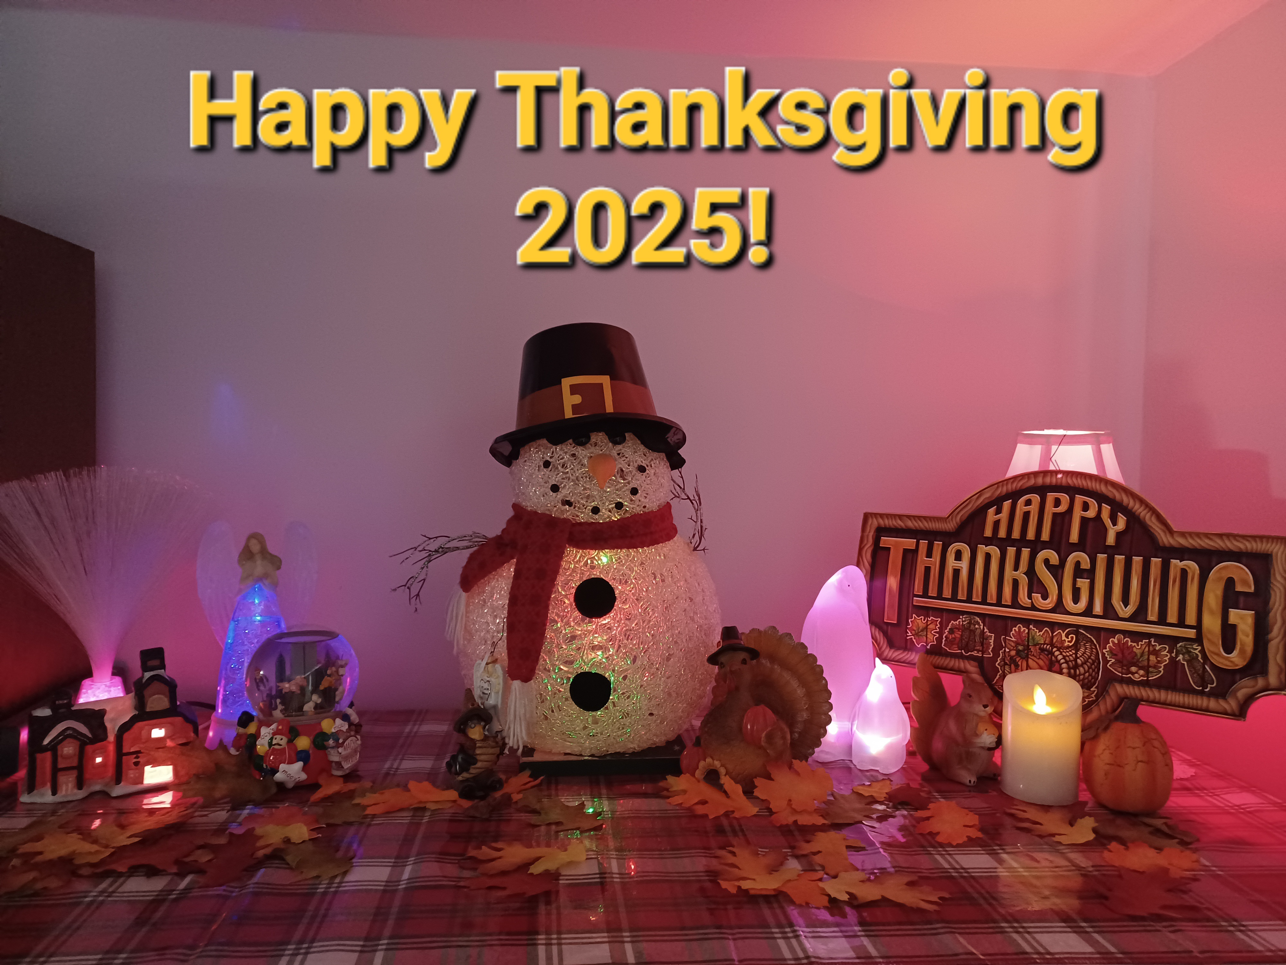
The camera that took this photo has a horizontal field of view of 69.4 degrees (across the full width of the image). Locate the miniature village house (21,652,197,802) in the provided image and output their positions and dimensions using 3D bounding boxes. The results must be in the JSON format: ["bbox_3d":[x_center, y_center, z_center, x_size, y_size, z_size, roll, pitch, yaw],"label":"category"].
[{"bbox_3d":[-0.583,0.255,1.032,0.162,0.142,0.108,0,3,-27],"label":"miniature village house"}]

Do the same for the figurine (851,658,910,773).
[{"bbox_3d":[0.280,0.271,1.090,0.066,0.126,0.060,2,2,33],"label":"figurine"}]

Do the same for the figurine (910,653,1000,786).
[{"bbox_3d":[0.373,0.271,1.086,0.105,0.135,0.070,3,3,42],"label":"figurine"}]

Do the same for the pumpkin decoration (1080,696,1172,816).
[{"bbox_3d":[0.509,0.284,0.978,0.088,0.113,0.086,2,2,27],"label":"pumpkin decoration"}]

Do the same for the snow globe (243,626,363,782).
[{"bbox_3d":[-0.384,0.247,1.052,0.128,0.159,0.126,0,2,-12],"label":"snow globe"}]

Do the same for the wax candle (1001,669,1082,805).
[{"bbox_3d":[0.441,0.281,1.028,0.080,0.122,0.080,1,2,0],"label":"wax candle"}]

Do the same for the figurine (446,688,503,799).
[{"bbox_3d":[-0.179,0.277,0.996,0.062,0.109,0.060,0,2,-28],"label":"figurine"}]

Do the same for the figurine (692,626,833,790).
[{"bbox_3d":[0.131,0.250,1.050,0.146,0.166,0.120,3,3,43],"label":"figurine"}]

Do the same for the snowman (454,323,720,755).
[{"bbox_3d":[-0.060,0.067,1.104,0.310,0.507,0.300,1,2,-6],"label":"snowman"}]

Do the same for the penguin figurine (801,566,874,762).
[{"bbox_3d":[0.242,0.220,1.145,0.085,0.228,0.080,3,3,42],"label":"penguin figurine"}]

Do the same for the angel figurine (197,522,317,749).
[{"bbox_3d":[-0.476,0.190,1.147,0.140,0.265,0.118,0,2,-14],"label":"angel figurine"}]

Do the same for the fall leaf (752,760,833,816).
[{"bbox_3d":[0.160,0.320,0.982,0.084,0.014,0.082,1,21,0],"label":"fall leaf"}]

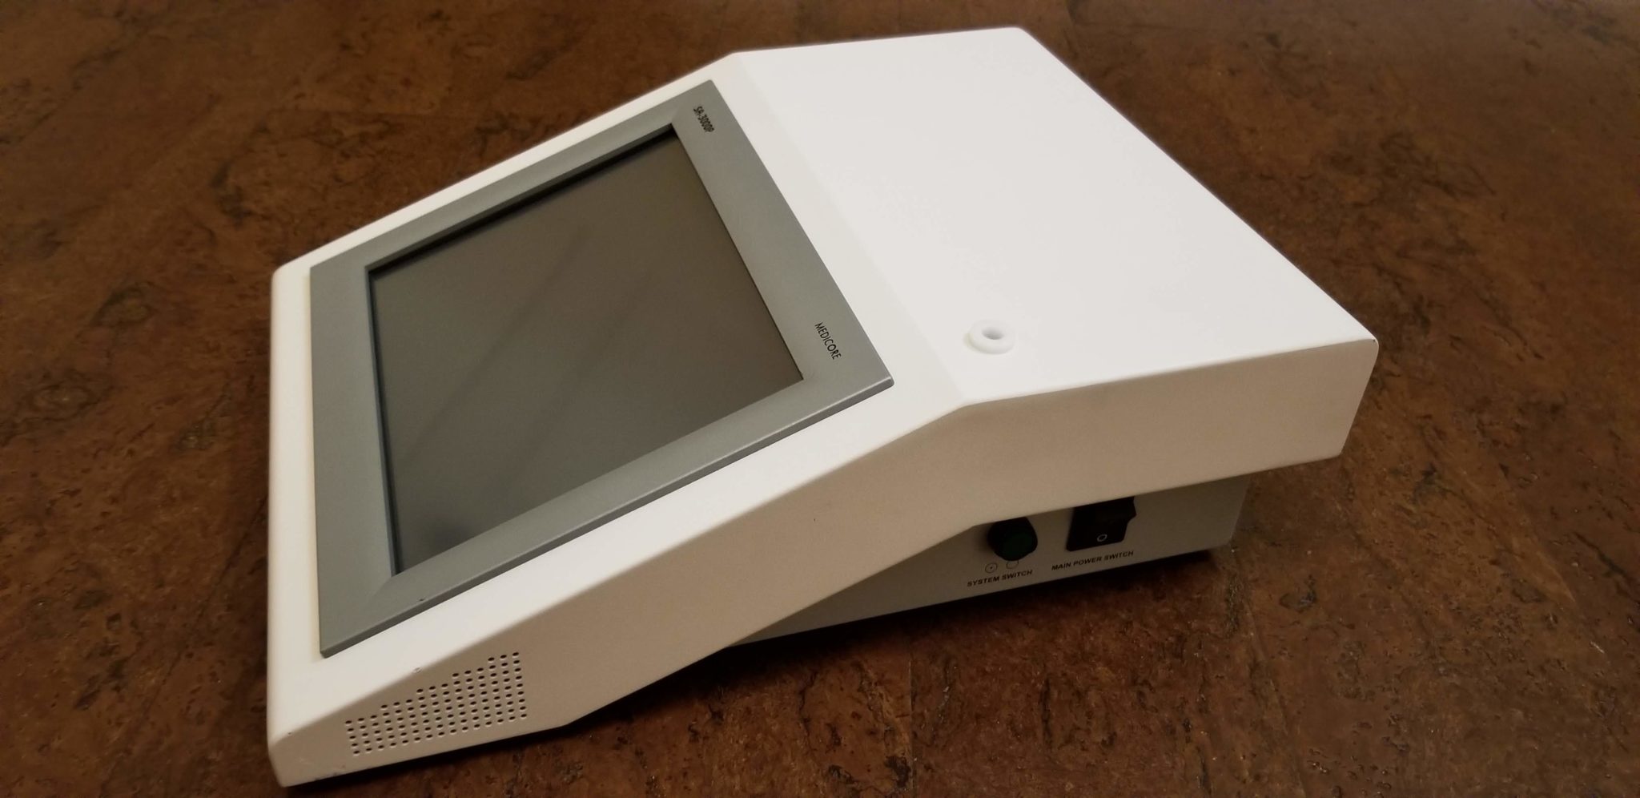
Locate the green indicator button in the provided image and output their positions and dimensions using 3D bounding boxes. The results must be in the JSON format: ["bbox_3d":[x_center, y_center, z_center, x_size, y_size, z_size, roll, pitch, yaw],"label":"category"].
[{"bbox_3d":[0.082,0.059,0.463,0.019,0.019,0.010,-9,43,-19],"label":"green indicator button"}]

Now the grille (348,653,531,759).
[{"bbox_3d":[-0.136,0.106,0.387,0.060,0.040,0.005,-9,43,-19],"label":"grille"}]

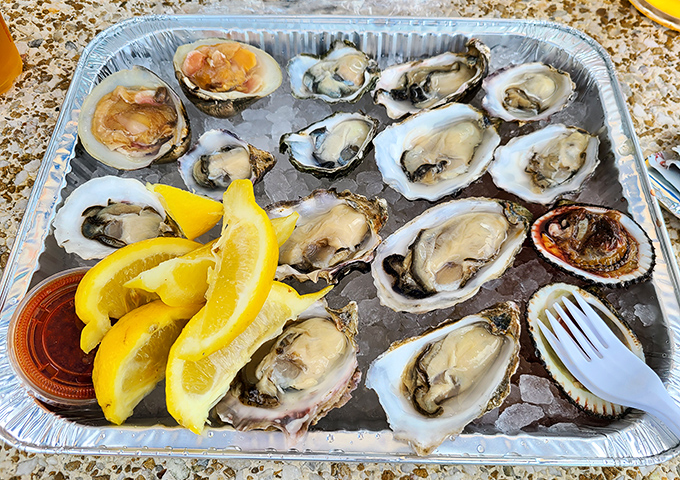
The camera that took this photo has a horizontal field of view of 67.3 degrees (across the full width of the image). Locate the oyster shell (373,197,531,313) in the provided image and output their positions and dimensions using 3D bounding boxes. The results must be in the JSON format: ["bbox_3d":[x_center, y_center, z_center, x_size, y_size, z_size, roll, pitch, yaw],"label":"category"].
[{"bbox_3d":[0.058,0.010,0.266,0.093,0.025,0.048,-29,65,-15],"label":"oyster shell"}]

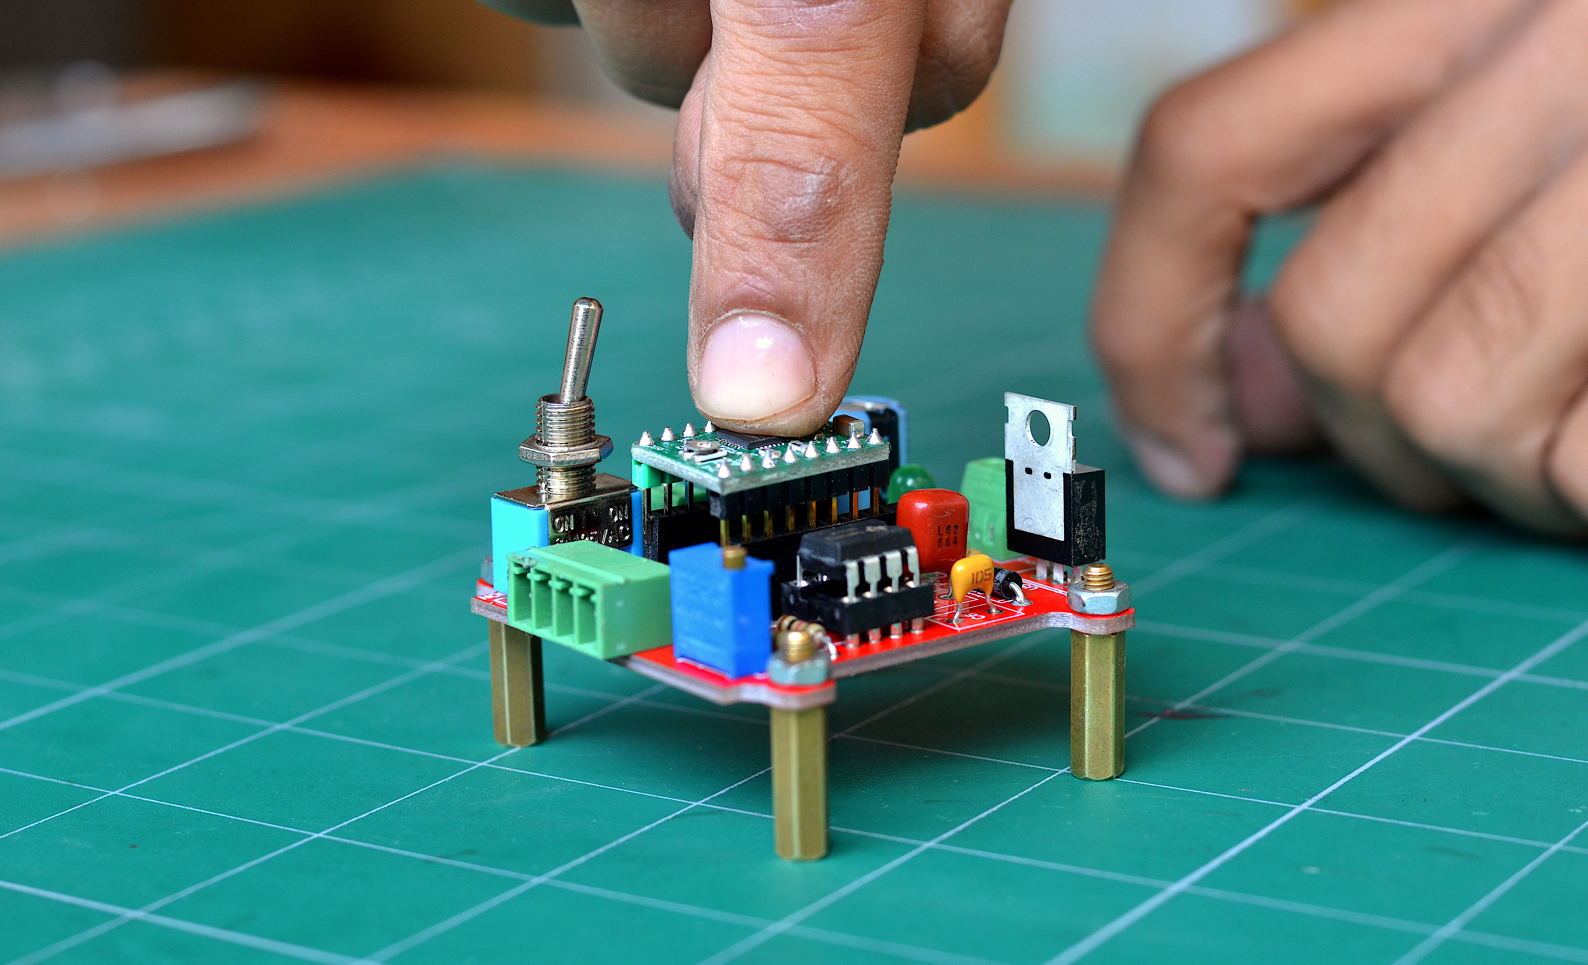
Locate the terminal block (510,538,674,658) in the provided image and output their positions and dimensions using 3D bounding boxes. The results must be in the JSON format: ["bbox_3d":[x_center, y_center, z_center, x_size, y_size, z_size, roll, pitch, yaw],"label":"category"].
[{"bbox_3d":[-0.019,0.011,0.309,0.009,0.007,0.017,-11,16,-36],"label":"terminal block"}]

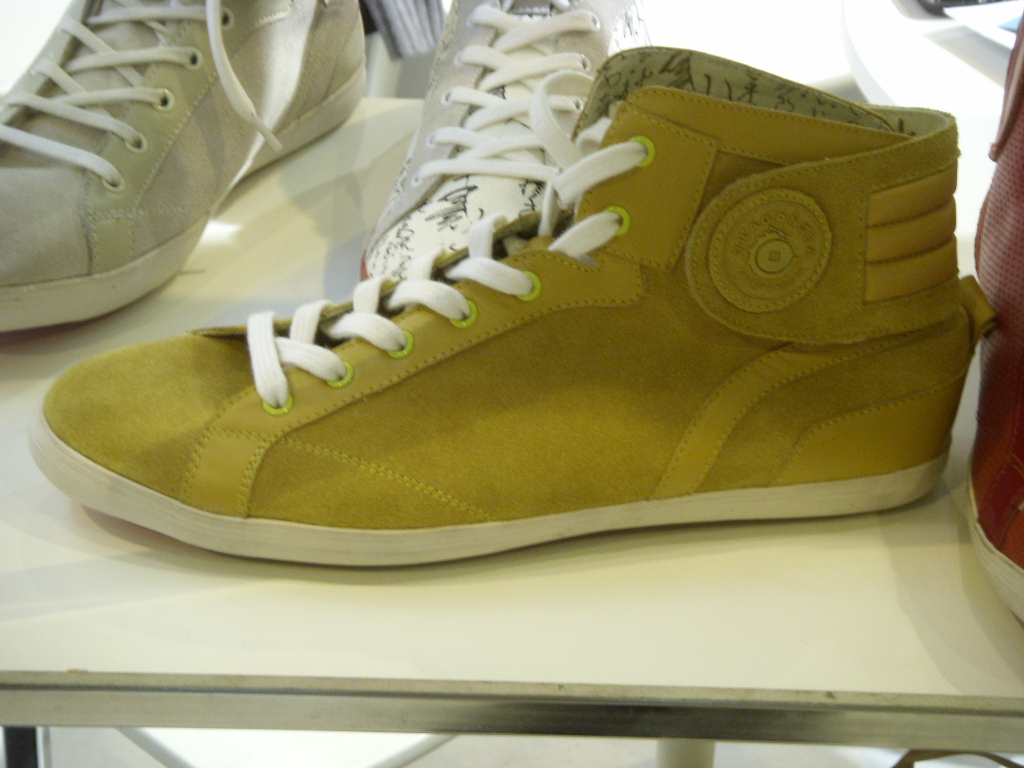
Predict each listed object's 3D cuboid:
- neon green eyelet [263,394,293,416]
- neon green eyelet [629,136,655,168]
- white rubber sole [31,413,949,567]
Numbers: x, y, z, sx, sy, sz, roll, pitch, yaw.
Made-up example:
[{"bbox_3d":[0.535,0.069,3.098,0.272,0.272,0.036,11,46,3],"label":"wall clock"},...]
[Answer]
[{"bbox_3d":[-0.069,0.005,0.540,0.009,0.003,0.009,-1,65,-4],"label":"neon green eyelet"},{"bbox_3d":[0.037,-0.066,0.520,0.009,0.009,0.003,10,6,20],"label":"neon green eyelet"},{"bbox_3d":[-0.004,0.019,0.584,0.297,0.030,0.102,-3,25,-7],"label":"white rubber sole"}]

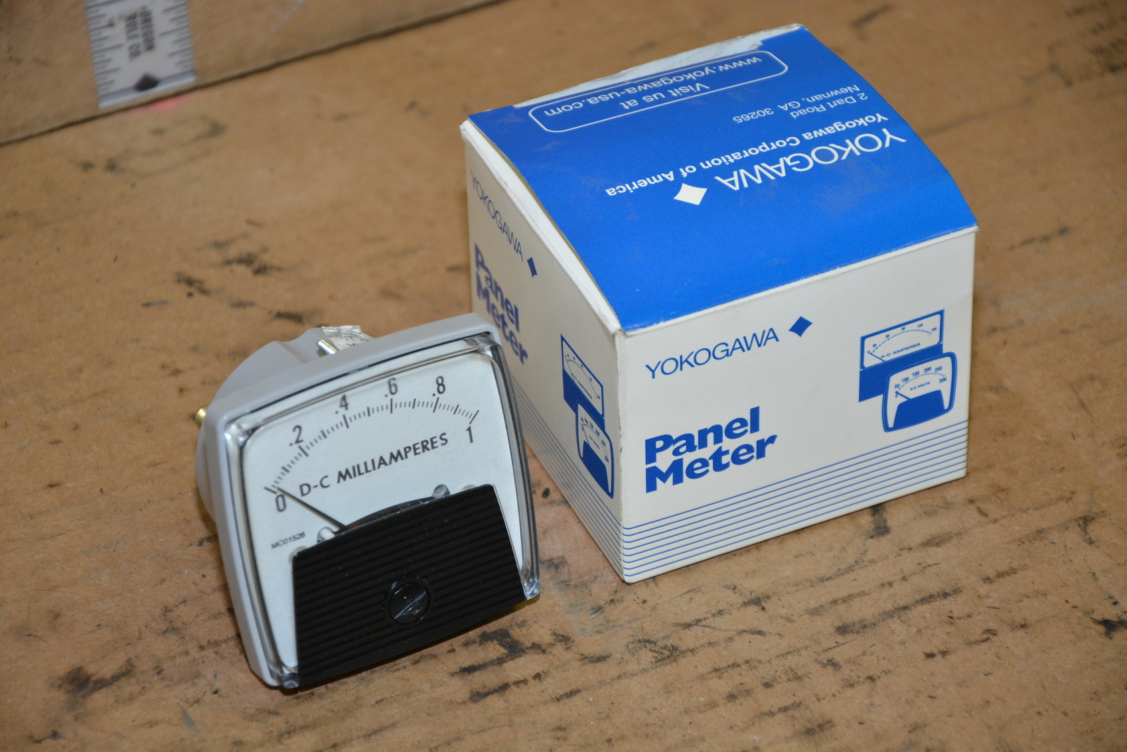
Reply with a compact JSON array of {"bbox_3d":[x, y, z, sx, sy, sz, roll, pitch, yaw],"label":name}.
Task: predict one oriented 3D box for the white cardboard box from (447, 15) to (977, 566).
[{"bbox_3d":[0.033,-0.017,1.061,0.081,0.070,0.082,-16,40,-18],"label":"white cardboard box"}]

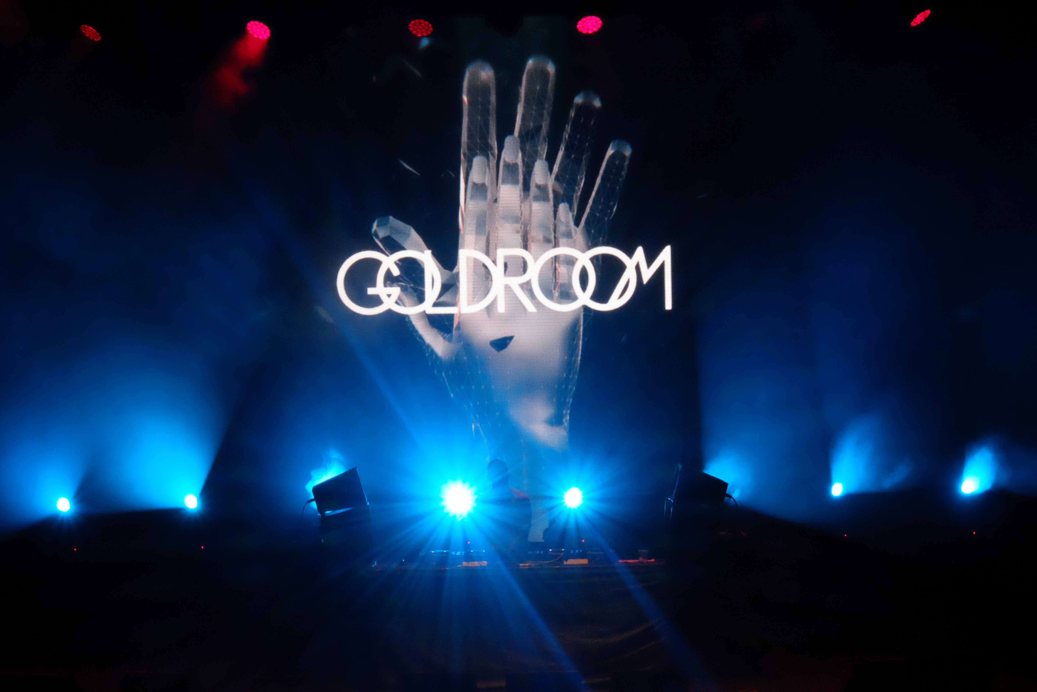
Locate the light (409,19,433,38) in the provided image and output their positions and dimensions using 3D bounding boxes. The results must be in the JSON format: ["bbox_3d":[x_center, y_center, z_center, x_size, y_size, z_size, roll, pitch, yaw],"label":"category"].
[{"bbox_3d":[-0.819,-2.726,44.542,0.230,0.230,0.190,-1,44,12],"label":"light"}]

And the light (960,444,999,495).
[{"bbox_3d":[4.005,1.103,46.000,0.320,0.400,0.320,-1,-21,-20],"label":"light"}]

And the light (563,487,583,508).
[{"bbox_3d":[0.479,1.323,46.000,0.200,0.220,0.220,-1,-5,0],"label":"light"}]

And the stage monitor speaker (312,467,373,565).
[{"bbox_3d":[-1.468,1.407,44.000,0.500,0.780,0.550,-1,0,3],"label":"stage monitor speaker"}]

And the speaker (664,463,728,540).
[{"bbox_3d":[1.481,1.292,44.000,0.530,0.620,0.550,-1,0,-3],"label":"speaker"}]

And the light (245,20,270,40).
[{"bbox_3d":[-2.169,-2.705,44.536,0.230,0.230,0.190,-1,42,35],"label":"light"}]

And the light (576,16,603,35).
[{"bbox_3d":[0.589,-2.752,44.541,0.230,0.190,0.230,-1,-44,-13],"label":"light"}]

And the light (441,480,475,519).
[{"bbox_3d":[-0.527,1.340,46.000,0.290,0.330,0.290,-1,-5,0],"label":"light"}]

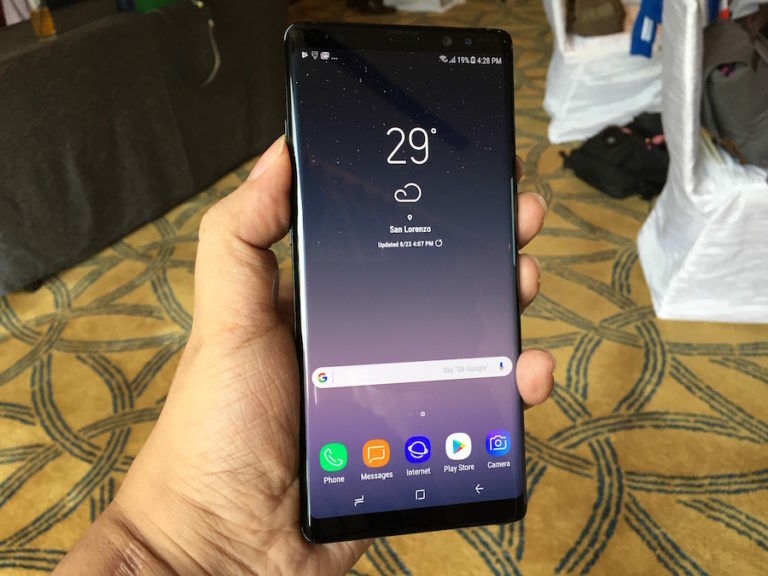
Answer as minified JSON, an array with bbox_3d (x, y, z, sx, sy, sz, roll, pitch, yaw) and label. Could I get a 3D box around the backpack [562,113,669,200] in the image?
[{"bbox_3d":[1.014,-0.586,2.698,0.420,0.180,0.330,-28,41,-14],"label":"backpack"}]

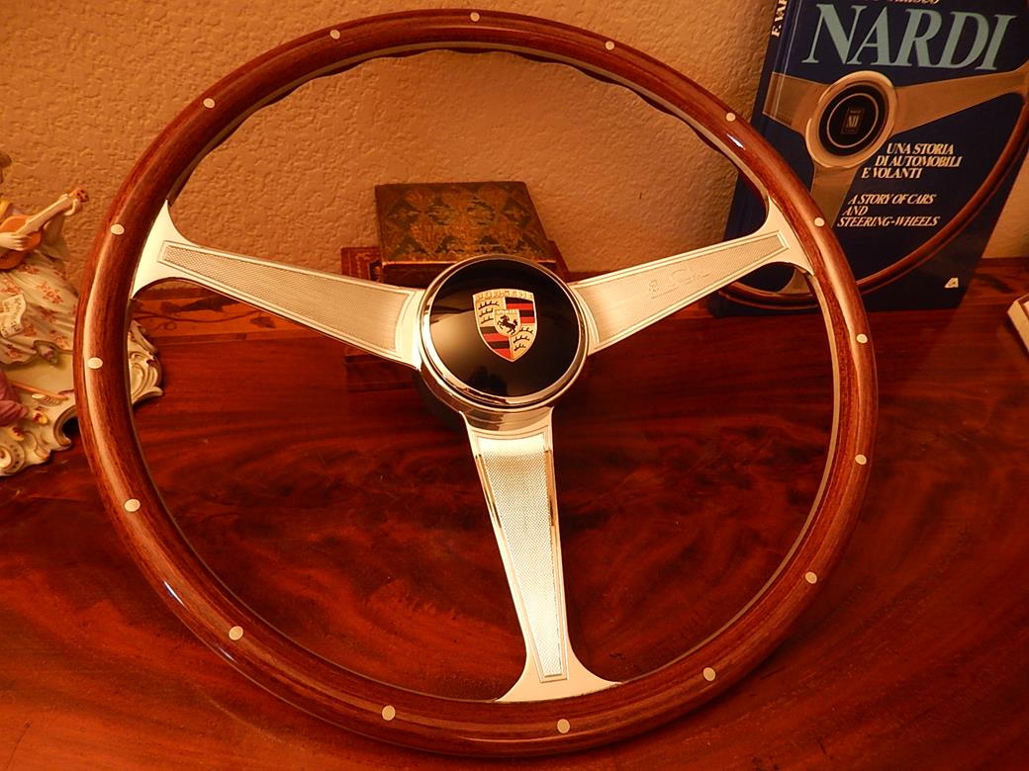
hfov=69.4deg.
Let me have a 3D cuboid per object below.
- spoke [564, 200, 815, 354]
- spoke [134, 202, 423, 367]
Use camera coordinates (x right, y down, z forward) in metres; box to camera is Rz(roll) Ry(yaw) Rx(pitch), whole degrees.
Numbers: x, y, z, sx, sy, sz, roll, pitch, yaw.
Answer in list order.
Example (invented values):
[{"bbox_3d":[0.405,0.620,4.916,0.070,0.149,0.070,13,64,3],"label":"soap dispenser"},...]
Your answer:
[{"bbox_3d":[0.098,-0.060,0.433,0.143,0.010,0.056,-21,74,-4],"label":"spoke"},{"bbox_3d":[-0.117,-0.050,0.390,0.143,0.010,0.056,16,67,-17],"label":"spoke"}]

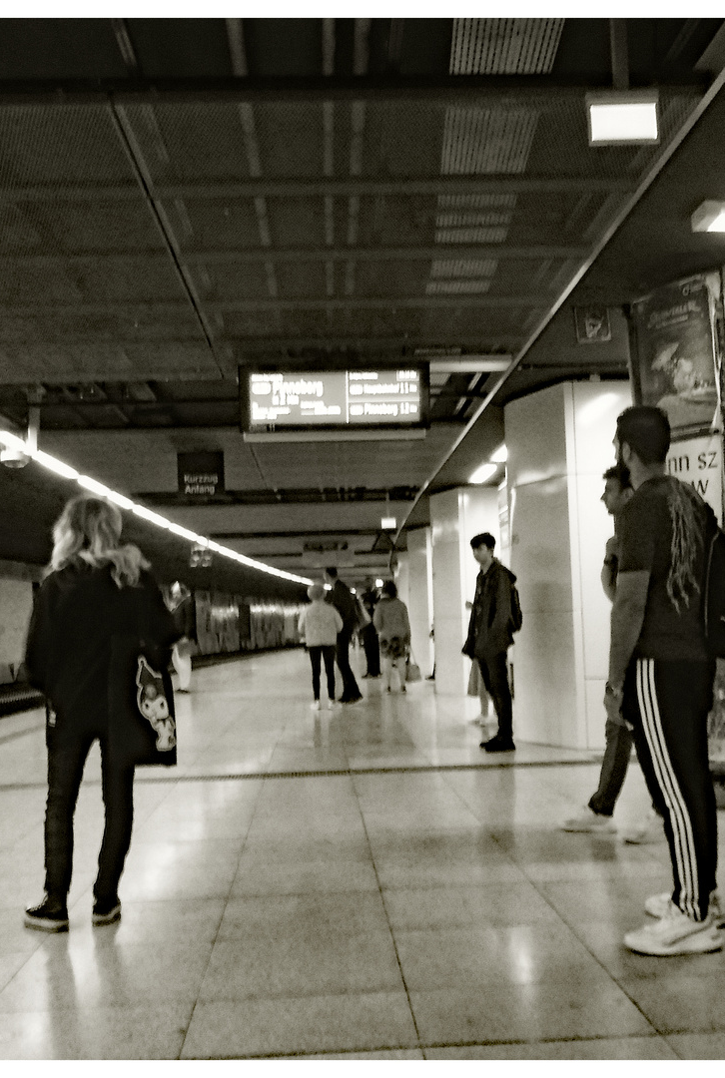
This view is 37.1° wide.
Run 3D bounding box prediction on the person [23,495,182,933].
[{"bbox_3d":[-0.981,0.618,4.058,0.550,1.578,0.360,-1,-5,-16],"label":"person"}]

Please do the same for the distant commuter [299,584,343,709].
[{"bbox_3d":[-0.514,1.370,13.919,0.540,1.569,0.360,-2,-4,-5],"label":"distant commuter"}]

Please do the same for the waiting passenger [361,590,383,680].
[{"bbox_3d":[0.188,1.796,21.246,0.480,1.802,0.360,-3,-5,11],"label":"waiting passenger"}]

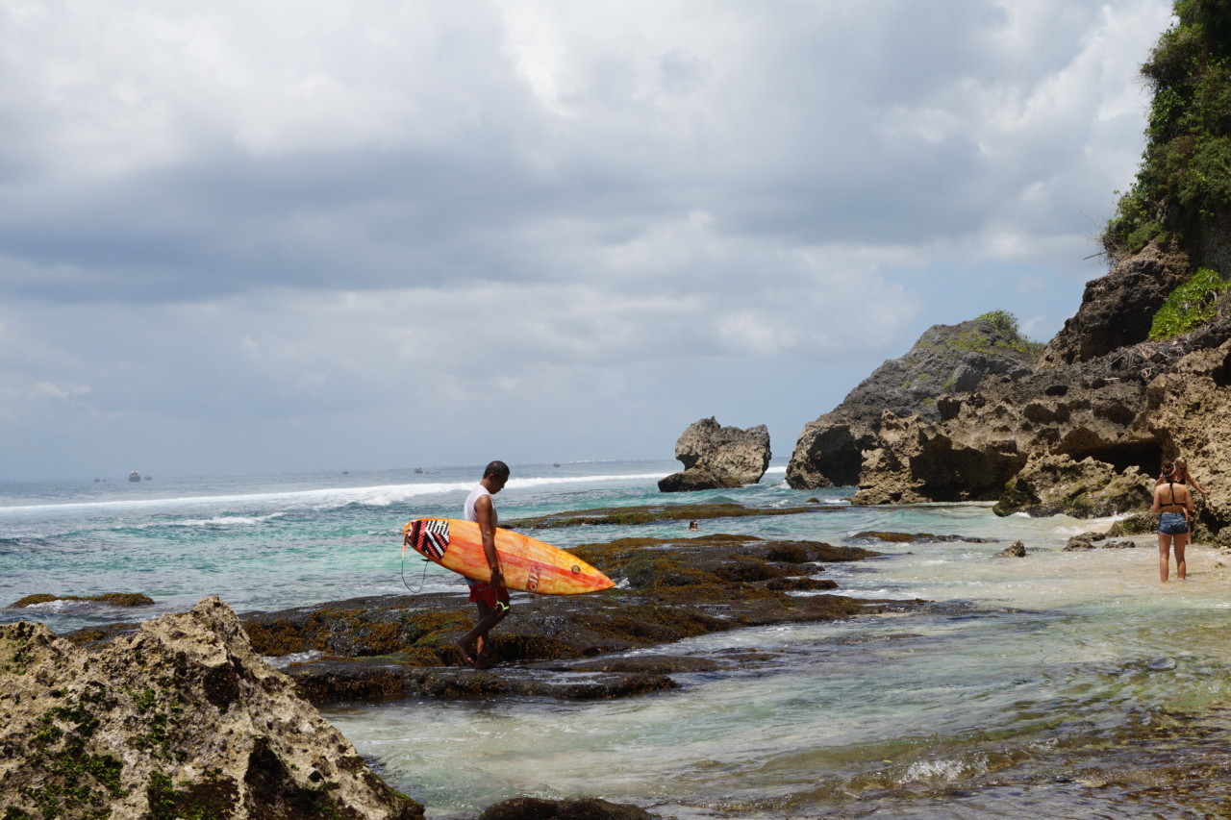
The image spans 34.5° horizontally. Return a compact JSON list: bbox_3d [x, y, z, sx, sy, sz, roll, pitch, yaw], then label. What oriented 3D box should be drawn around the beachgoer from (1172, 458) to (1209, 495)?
[{"bbox_3d":[8.442,1.366,29.500,0.800,1.380,0.500,-2,-2,14],"label":"beachgoer"}]

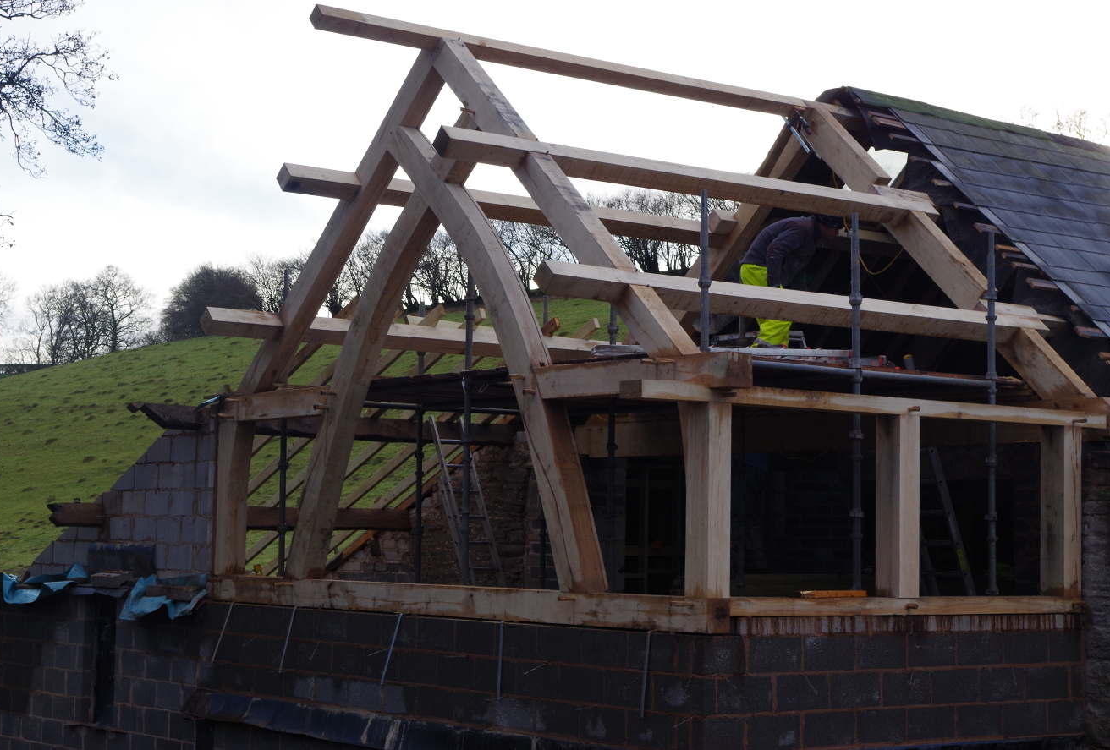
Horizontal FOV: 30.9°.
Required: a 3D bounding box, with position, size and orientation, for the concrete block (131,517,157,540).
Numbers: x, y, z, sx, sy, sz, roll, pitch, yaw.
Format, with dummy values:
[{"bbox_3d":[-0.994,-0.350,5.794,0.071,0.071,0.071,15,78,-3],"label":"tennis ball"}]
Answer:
[{"bbox_3d":[-3.496,1.329,17.346,0.100,0.215,0.440,5,-6,-38],"label":"concrete block"}]

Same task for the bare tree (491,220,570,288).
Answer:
[{"bbox_3d":[-1.692,-8.816,145.000,5.877,5.941,5.621,1,-5,-1],"label":"bare tree"}]

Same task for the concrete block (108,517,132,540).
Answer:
[{"bbox_3d":[-3.772,1.349,17.696,0.100,0.215,0.440,5,-6,-38],"label":"concrete block"}]

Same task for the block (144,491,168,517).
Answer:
[{"bbox_3d":[-3.350,1.098,17.107,0.100,0.215,0.440,5,-6,-37],"label":"block"}]

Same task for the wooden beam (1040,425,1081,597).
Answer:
[{"bbox_3d":[3.387,0.916,13.458,0.182,1.130,0.200,5,-6,-38],"label":"wooden beam"}]

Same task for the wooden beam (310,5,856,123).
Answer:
[{"bbox_3d":[0.406,-2.224,14.802,5.030,0.122,0.120,4,-50,-38],"label":"wooden beam"}]

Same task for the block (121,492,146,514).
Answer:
[{"bbox_3d":[-3.620,1.117,17.462,0.100,0.215,0.440,5,-6,-37],"label":"block"}]

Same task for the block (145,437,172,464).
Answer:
[{"bbox_3d":[-3.351,0.642,17.235,0.100,0.215,0.440,5,-6,-38],"label":"block"}]

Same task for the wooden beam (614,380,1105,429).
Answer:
[{"bbox_3d":[2.054,0.209,12.454,4.156,0.105,0.195,4,-6,-38],"label":"wooden beam"}]

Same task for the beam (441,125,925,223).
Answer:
[{"bbox_3d":[1.075,-1.337,14.009,4.535,0.145,0.142,4,37,-38],"label":"beam"}]

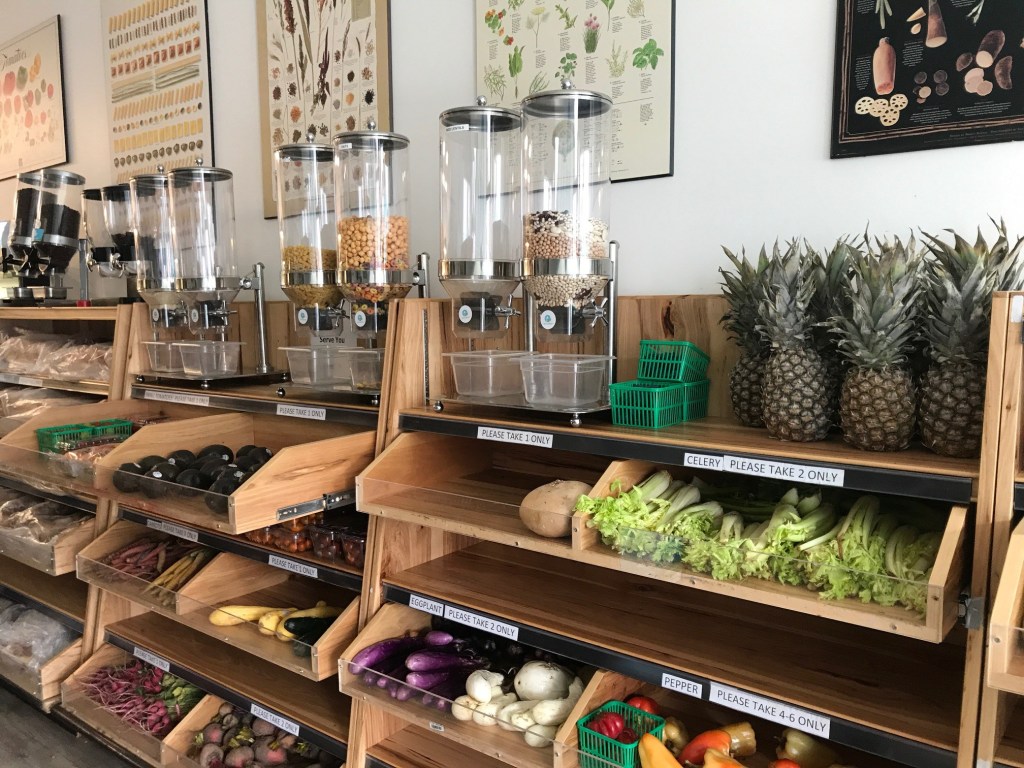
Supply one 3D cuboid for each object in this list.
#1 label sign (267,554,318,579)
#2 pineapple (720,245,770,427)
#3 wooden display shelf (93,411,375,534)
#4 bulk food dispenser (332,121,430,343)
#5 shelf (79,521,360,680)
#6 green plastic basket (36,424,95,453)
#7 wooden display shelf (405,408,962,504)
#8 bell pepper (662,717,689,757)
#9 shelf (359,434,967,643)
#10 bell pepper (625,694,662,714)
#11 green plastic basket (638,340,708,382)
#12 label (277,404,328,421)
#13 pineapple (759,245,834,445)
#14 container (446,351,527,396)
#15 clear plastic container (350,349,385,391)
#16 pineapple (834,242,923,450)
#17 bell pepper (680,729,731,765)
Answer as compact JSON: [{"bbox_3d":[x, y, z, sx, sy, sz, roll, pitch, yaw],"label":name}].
[{"bbox_3d":[-0.556,0.463,2.101,0.190,0.025,0.004,4,8,37],"label":"label sign"},{"bbox_3d":[0.492,-0.099,1.681,0.131,0.366,0.131,4,7,39],"label":"pineapple"},{"bbox_3d":[-0.630,0.182,1.960,0.569,0.151,0.446,4,8,37],"label":"wooden display shelf"},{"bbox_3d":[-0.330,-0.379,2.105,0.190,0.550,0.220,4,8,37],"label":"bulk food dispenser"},{"bbox_3d":[-0.742,0.539,2.385,1.160,0.154,0.467,4,7,38],"label":"shelf"},{"bbox_3d":[-1.289,0.168,2.399,0.110,0.074,0.110,4,7,39],"label":"green plastic basket"},{"bbox_3d":[0.298,0.106,1.664,1.159,0.041,0.310,4,8,37],"label":"wooden display shelf"},{"bbox_3d":[0.286,0.625,1.465,0.068,0.078,0.068,4,7,39],"label":"bell pepper"},{"bbox_3d":[0.258,0.214,1.622,1.160,0.154,0.467,4,7,39],"label":"shelf"},{"bbox_3d":[0.247,0.617,1.555,0.073,0.070,0.073,4,7,39],"label":"bell pepper"},{"bbox_3d":[0.339,-0.033,1.752,0.112,0.081,0.112,3,-14,37],"label":"green plastic basket"},{"bbox_3d":[-0.541,0.074,2.123,0.195,0.027,0.004,4,8,37],"label":"label"},{"bbox_3d":[0.516,-0.078,1.504,0.126,0.359,0.126,4,7,39],"label":"pineapple"},{"bbox_3d":[-0.050,-0.025,2.036,0.169,0.100,0.169,4,7,39],"label":"container"},{"bbox_3d":[-0.353,-0.040,2.248,0.169,0.100,0.169,4,7,39],"label":"clear plastic container"},{"bbox_3d":[0.633,-0.071,1.431,0.140,0.360,0.140,4,8,37],"label":"pineapple"},{"bbox_3d":[0.340,0.638,1.454,0.070,0.070,0.090,4,8,37],"label":"bell pepper"}]

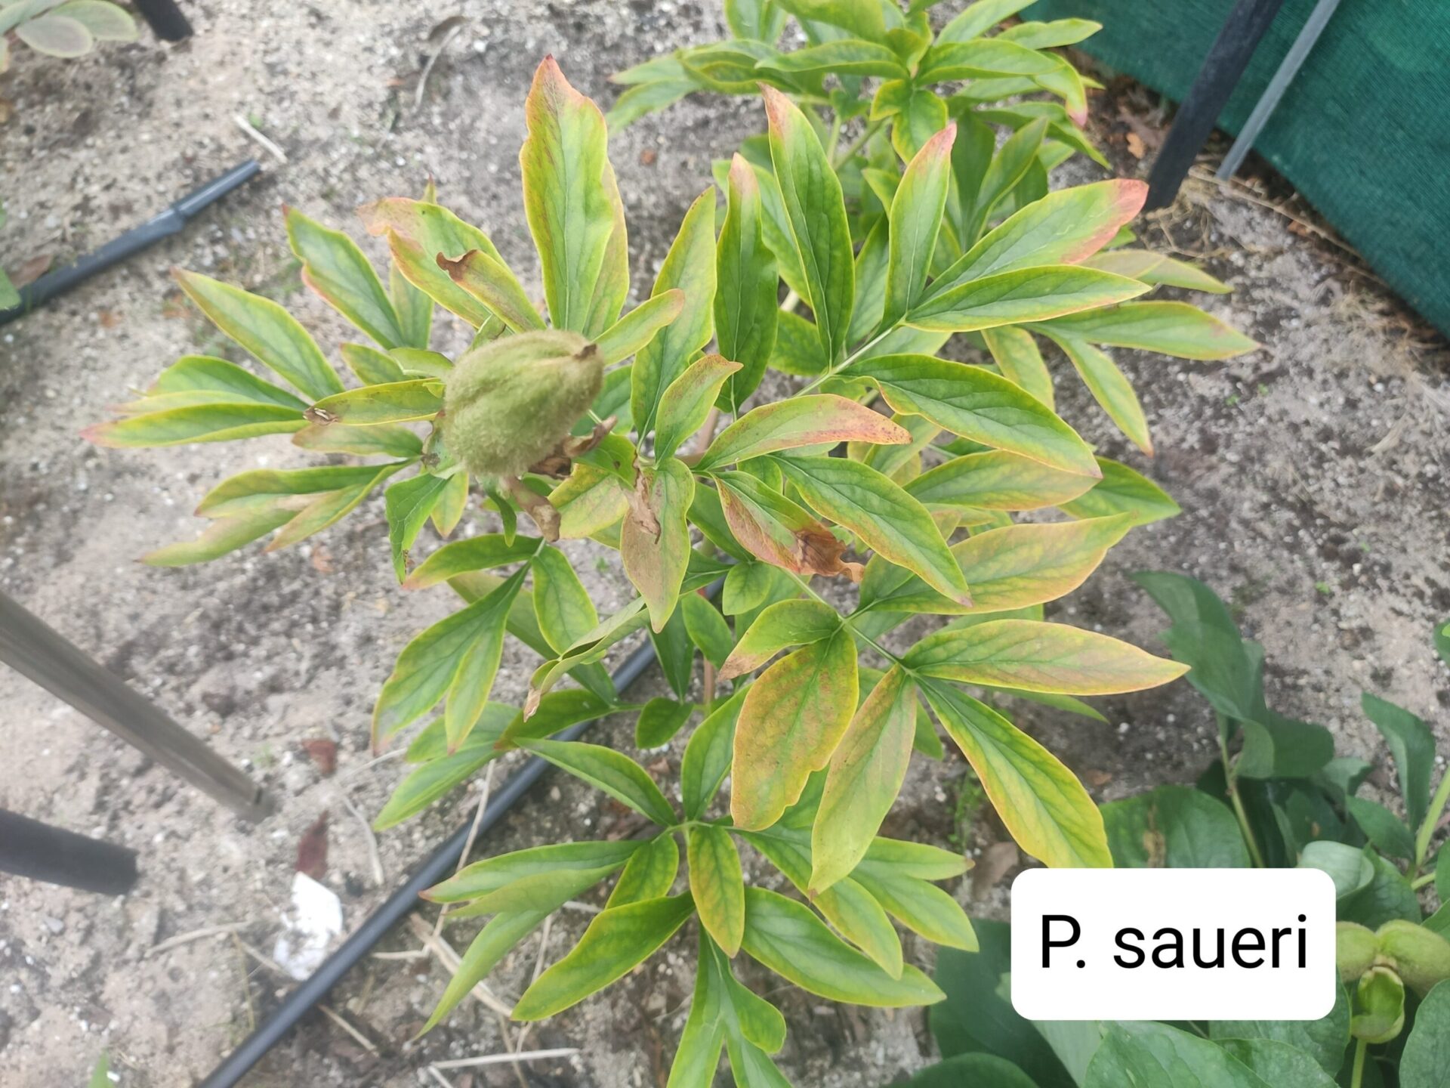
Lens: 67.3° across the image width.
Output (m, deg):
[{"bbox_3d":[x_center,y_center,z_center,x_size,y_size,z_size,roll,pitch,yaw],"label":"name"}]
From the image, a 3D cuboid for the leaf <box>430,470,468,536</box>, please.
[{"bbox_3d":[-0.127,-0.019,0.501,0.017,0.007,0.032,17,101,10],"label":"leaf"}]

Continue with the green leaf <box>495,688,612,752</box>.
[{"bbox_3d":[-0.099,0.102,0.630,0.075,0.012,0.033,-21,65,7],"label":"green leaf"}]

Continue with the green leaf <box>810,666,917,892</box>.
[{"bbox_3d":[0.060,0.099,0.463,0.032,0.016,0.100,23,87,11],"label":"green leaf"}]

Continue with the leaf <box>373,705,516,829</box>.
[{"bbox_3d":[-0.150,0.124,0.590,0.100,0.018,0.044,-34,73,12],"label":"leaf"}]

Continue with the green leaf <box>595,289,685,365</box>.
[{"bbox_3d":[-0.032,-0.075,0.385,0.043,0.013,0.014,-36,89,0],"label":"green leaf"}]

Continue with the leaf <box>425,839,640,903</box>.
[{"bbox_3d":[-0.105,0.179,0.597,0.126,0.013,0.025,-14,61,8],"label":"leaf"}]

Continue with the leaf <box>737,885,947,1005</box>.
[{"bbox_3d":[0.053,0.200,0.535,0.120,0.018,0.035,28,67,-5],"label":"leaf"}]

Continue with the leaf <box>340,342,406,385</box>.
[{"bbox_3d":[-0.144,-0.074,0.455,0.044,0.013,0.018,30,77,13],"label":"leaf"}]

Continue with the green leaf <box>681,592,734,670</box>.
[{"bbox_3d":[-0.009,0.047,0.592,0.026,0.009,0.053,-28,70,-14],"label":"green leaf"}]

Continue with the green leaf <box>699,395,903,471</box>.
[{"bbox_3d":[0.031,-0.044,0.430,0.089,0.014,0.026,-9,64,-15],"label":"green leaf"}]

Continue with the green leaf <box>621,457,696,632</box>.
[{"bbox_3d":[-0.024,0.000,0.415,0.027,0.016,0.066,3,81,-1],"label":"green leaf"}]

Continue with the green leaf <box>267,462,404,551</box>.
[{"bbox_3d":[-0.190,-0.018,0.530,0.083,0.013,0.026,-31,66,8],"label":"green leaf"}]

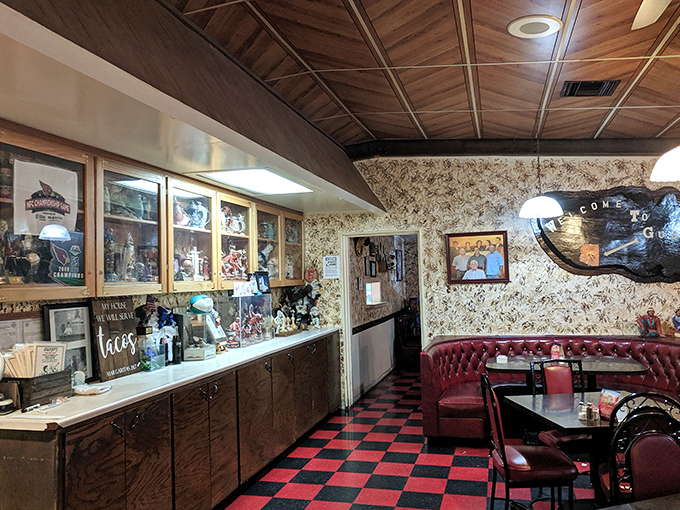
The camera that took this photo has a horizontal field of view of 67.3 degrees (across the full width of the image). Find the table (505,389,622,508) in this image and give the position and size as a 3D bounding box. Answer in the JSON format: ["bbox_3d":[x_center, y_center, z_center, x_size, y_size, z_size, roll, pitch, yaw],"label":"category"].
[{"bbox_3d":[1.603,1.336,3.132,0.832,0.775,0.822,-2,-3,-4],"label":"table"}]

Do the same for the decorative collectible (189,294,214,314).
[{"bbox_3d":[-1.176,0.410,4.303,0.172,0.166,0.260,-3,-3,17],"label":"decorative collectible"}]

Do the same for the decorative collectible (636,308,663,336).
[{"bbox_3d":[3.240,0.711,5.346,0.244,0.300,0.177,-3,-3,17],"label":"decorative collectible"}]

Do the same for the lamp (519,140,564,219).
[{"bbox_3d":[2.007,-0.764,5.127,0.426,0.779,0.426,-3,-3,17],"label":"lamp"}]

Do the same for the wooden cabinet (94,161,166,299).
[{"bbox_3d":[-1.616,-0.173,3.679,0.322,0.915,0.728,-3,-3,17],"label":"wooden cabinet"}]

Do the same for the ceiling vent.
[{"bbox_3d":[2.076,-1.390,4.253,0.406,0.042,0.369,4,-1,18],"label":"ceiling vent"}]

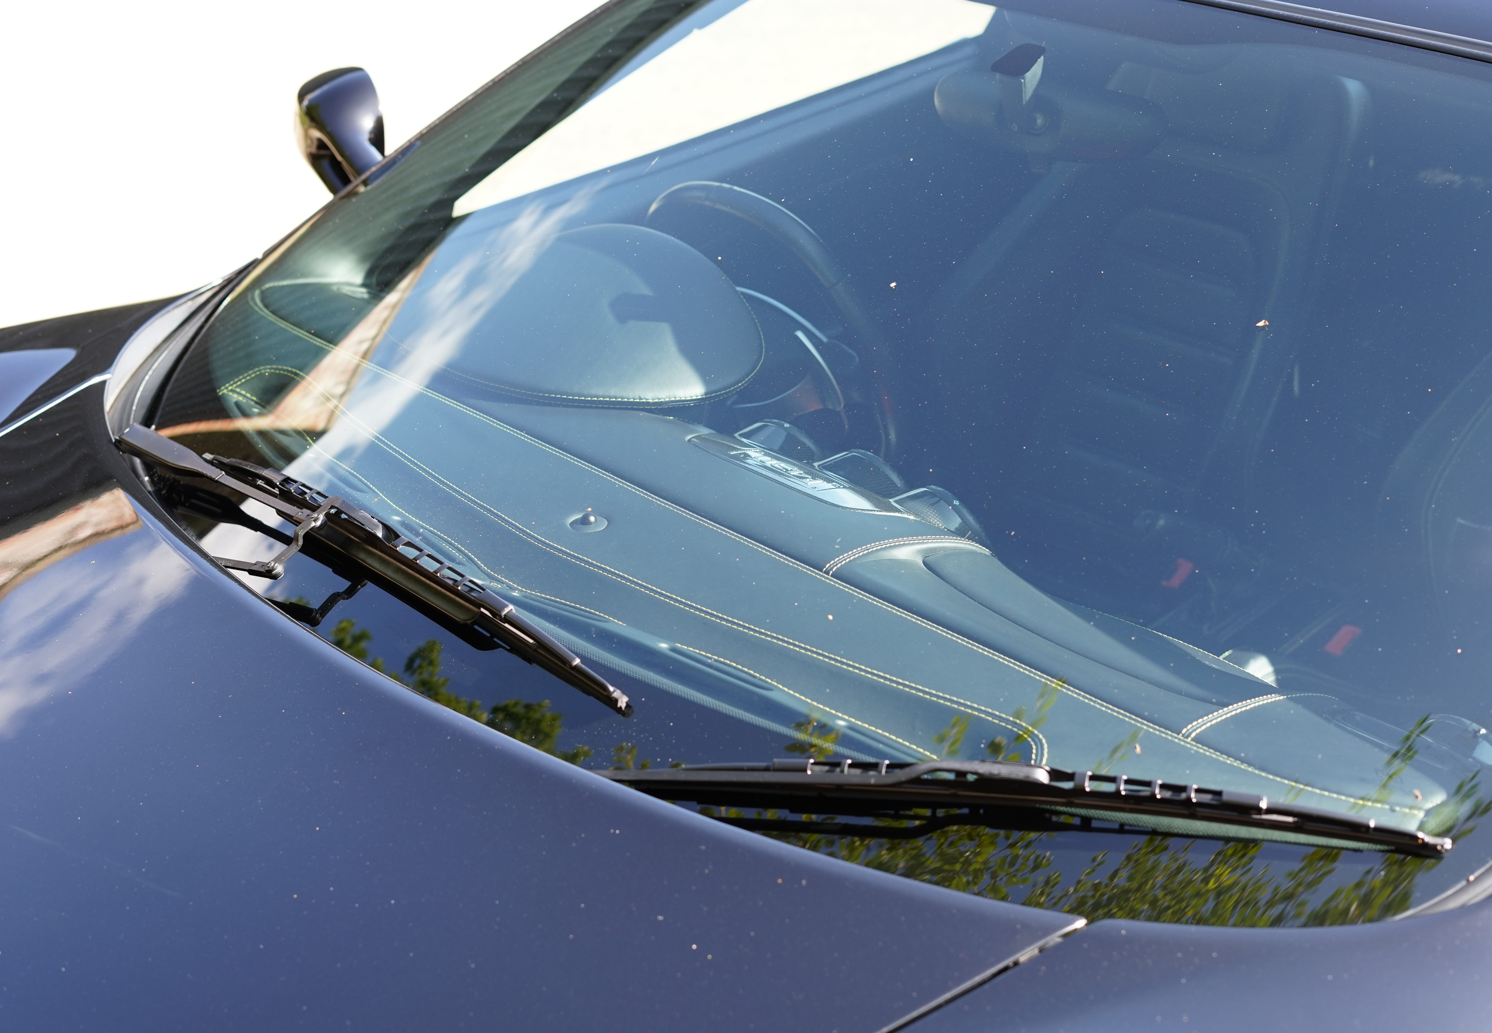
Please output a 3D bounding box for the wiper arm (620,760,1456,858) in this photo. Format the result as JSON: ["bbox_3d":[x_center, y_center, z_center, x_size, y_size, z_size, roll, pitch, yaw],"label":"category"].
[{"bbox_3d":[0.166,0.185,1.425,0.600,0.055,0.045,3,52,8],"label":"wiper arm"}]

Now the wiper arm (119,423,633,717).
[{"bbox_3d":[-0.325,0.035,1.710,0.660,0.055,0.075,24,61,39],"label":"wiper arm"}]

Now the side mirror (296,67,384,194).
[{"bbox_3d":[-0.475,-0.460,2.562,0.110,0.135,0.165,-24,36,-39],"label":"side mirror"}]

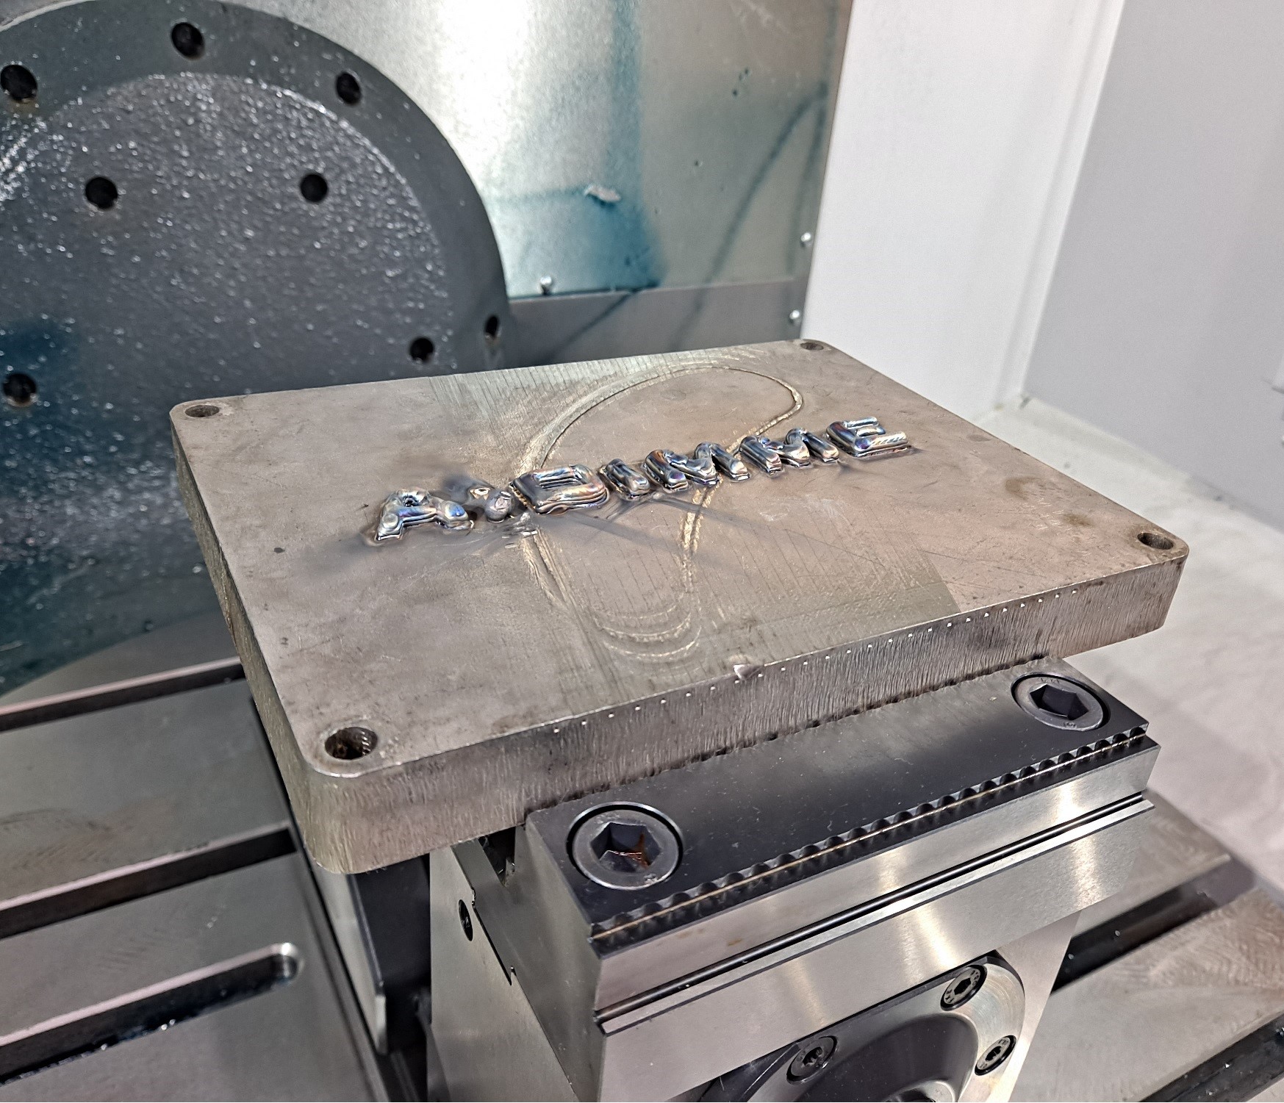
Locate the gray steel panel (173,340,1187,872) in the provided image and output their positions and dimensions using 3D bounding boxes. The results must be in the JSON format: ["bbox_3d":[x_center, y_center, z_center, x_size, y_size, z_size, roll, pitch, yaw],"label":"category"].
[{"bbox_3d":[0.004,-0.010,0.254,0.197,0.022,0.144,-11,34,-27],"label":"gray steel panel"}]

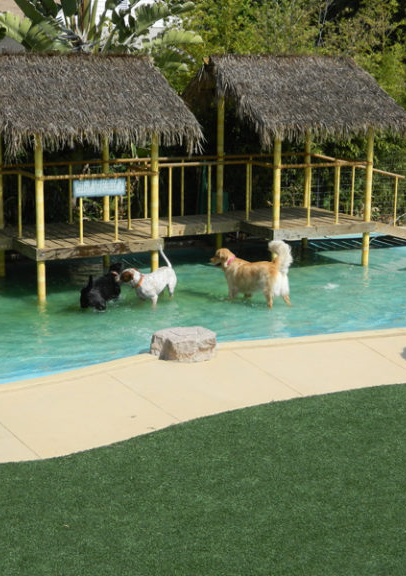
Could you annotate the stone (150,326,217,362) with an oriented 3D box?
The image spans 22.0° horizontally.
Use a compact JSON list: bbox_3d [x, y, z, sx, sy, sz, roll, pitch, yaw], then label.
[{"bbox_3d":[-0.177,0.511,9.550,0.560,0.200,0.450,-1,13,-10],"label":"stone"}]

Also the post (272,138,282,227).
[{"bbox_3d":[0.940,-1.323,13.107,0.081,1.177,0.081,-6,14,-28],"label":"post"}]

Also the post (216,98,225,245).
[{"bbox_3d":[0.238,-1.486,14.190,0.086,2.257,0.086,1,12,0],"label":"post"}]

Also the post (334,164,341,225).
[{"bbox_3d":[1.748,-1.218,13.613,0.038,0.786,0.038,-6,14,-28],"label":"post"}]

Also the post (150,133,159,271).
[{"bbox_3d":[-0.547,-0.854,12.012,0.086,1.903,0.086,1,12,0],"label":"post"}]

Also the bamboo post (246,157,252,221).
[{"bbox_3d":[0.603,-1.283,13.817,0.036,0.784,0.036,-6,14,-28],"label":"bamboo post"}]

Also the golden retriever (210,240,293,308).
[{"bbox_3d":[0.553,-0.161,11.847,0.920,0.750,0.300,5,13,19],"label":"golden retriever"}]

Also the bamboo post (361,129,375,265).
[{"bbox_3d":[2.191,-1.187,13.831,0.080,1.839,0.080,-6,14,-28],"label":"bamboo post"}]

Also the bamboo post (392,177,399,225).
[{"bbox_3d":[2.627,-1.171,14.200,0.039,0.710,0.039,1,12,0],"label":"bamboo post"}]

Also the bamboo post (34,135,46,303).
[{"bbox_3d":[-1.759,-0.723,11.315,0.086,1.911,0.086,1,12,0],"label":"bamboo post"}]

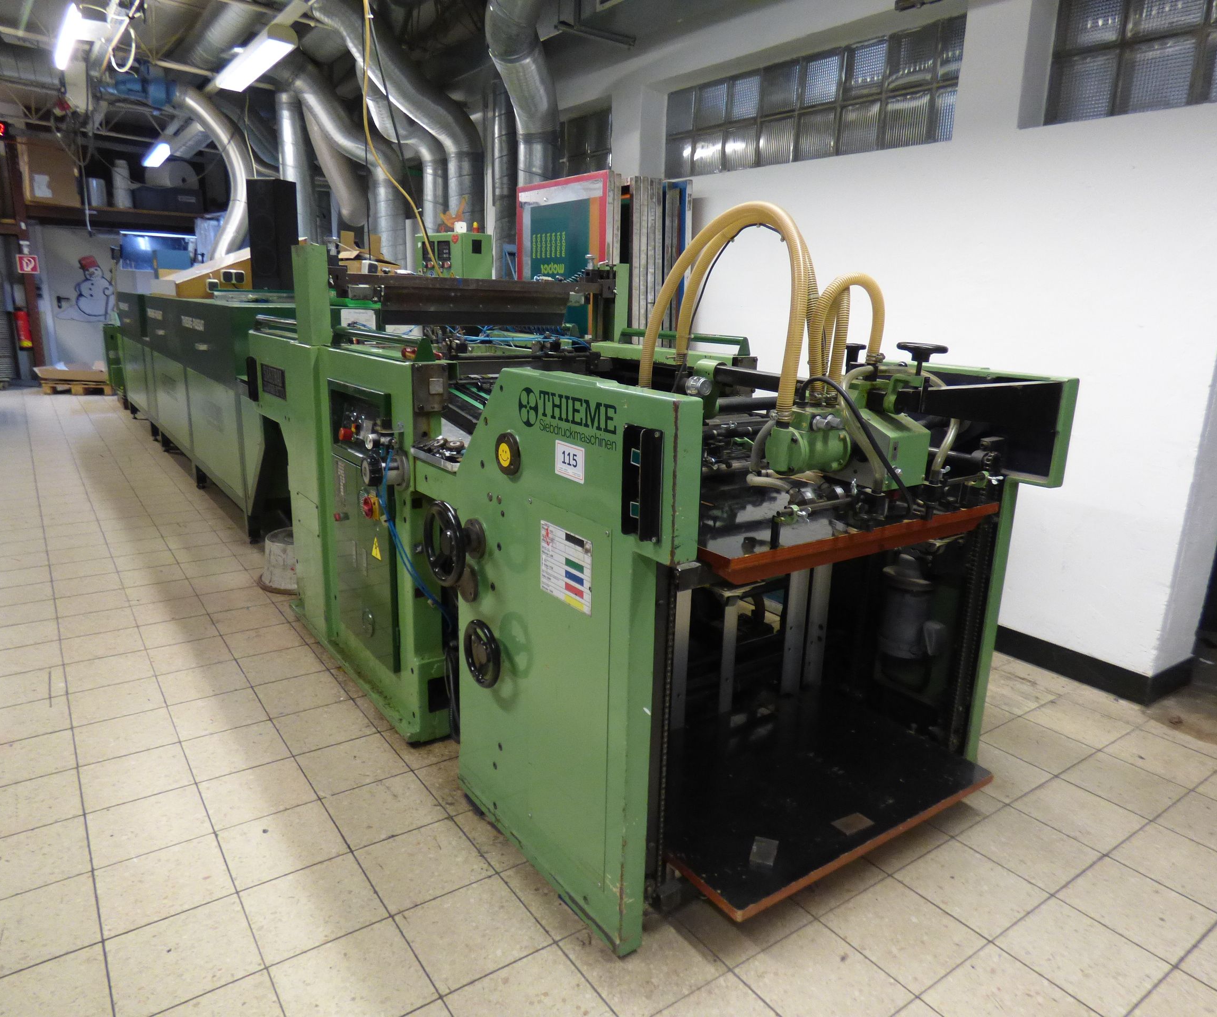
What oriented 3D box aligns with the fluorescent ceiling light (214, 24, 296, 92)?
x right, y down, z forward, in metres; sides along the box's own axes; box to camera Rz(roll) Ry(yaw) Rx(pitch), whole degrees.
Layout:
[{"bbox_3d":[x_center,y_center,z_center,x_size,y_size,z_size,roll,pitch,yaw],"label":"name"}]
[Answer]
[{"bbox_3d":[-2.332,-2.930,5.127,0.160,0.100,1.310,-9,19,-35],"label":"fluorescent ceiling light"}]

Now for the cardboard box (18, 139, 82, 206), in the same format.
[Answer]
[{"bbox_3d":[-7.170,-4.311,10.163,0.580,0.790,0.500,-9,19,-35],"label":"cardboard box"}]

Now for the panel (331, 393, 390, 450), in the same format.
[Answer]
[{"bbox_3d":[-0.774,-0.268,2.500,0.100,0.220,0.450,-9,19,-35],"label":"panel"}]

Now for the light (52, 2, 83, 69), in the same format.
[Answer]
[{"bbox_3d":[-3.247,-2.831,4.693,0.130,0.080,1.310,-9,19,-35],"label":"light"}]

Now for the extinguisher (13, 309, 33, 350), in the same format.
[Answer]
[{"bbox_3d":[-7.521,-2.299,10.088,0.170,0.510,0.170,-9,19,-35],"label":"extinguisher"}]

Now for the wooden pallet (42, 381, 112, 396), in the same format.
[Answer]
[{"bbox_3d":[-6.646,-1.587,9.984,0.800,0.144,1.100,-4,16,-22],"label":"wooden pallet"}]

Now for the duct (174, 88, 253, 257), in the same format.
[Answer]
[{"bbox_3d":[-3.390,-2.877,6.784,0.563,1.379,0.280,-9,19,-35],"label":"duct"}]

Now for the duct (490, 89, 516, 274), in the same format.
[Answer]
[{"bbox_3d":[-0.778,-2.415,5.926,0.165,1.450,0.165,-9,19,-35],"label":"duct"}]

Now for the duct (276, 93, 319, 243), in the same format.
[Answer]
[{"bbox_3d":[-2.000,-2.121,5.038,0.168,0.985,0.168,-13,20,-34],"label":"duct"}]

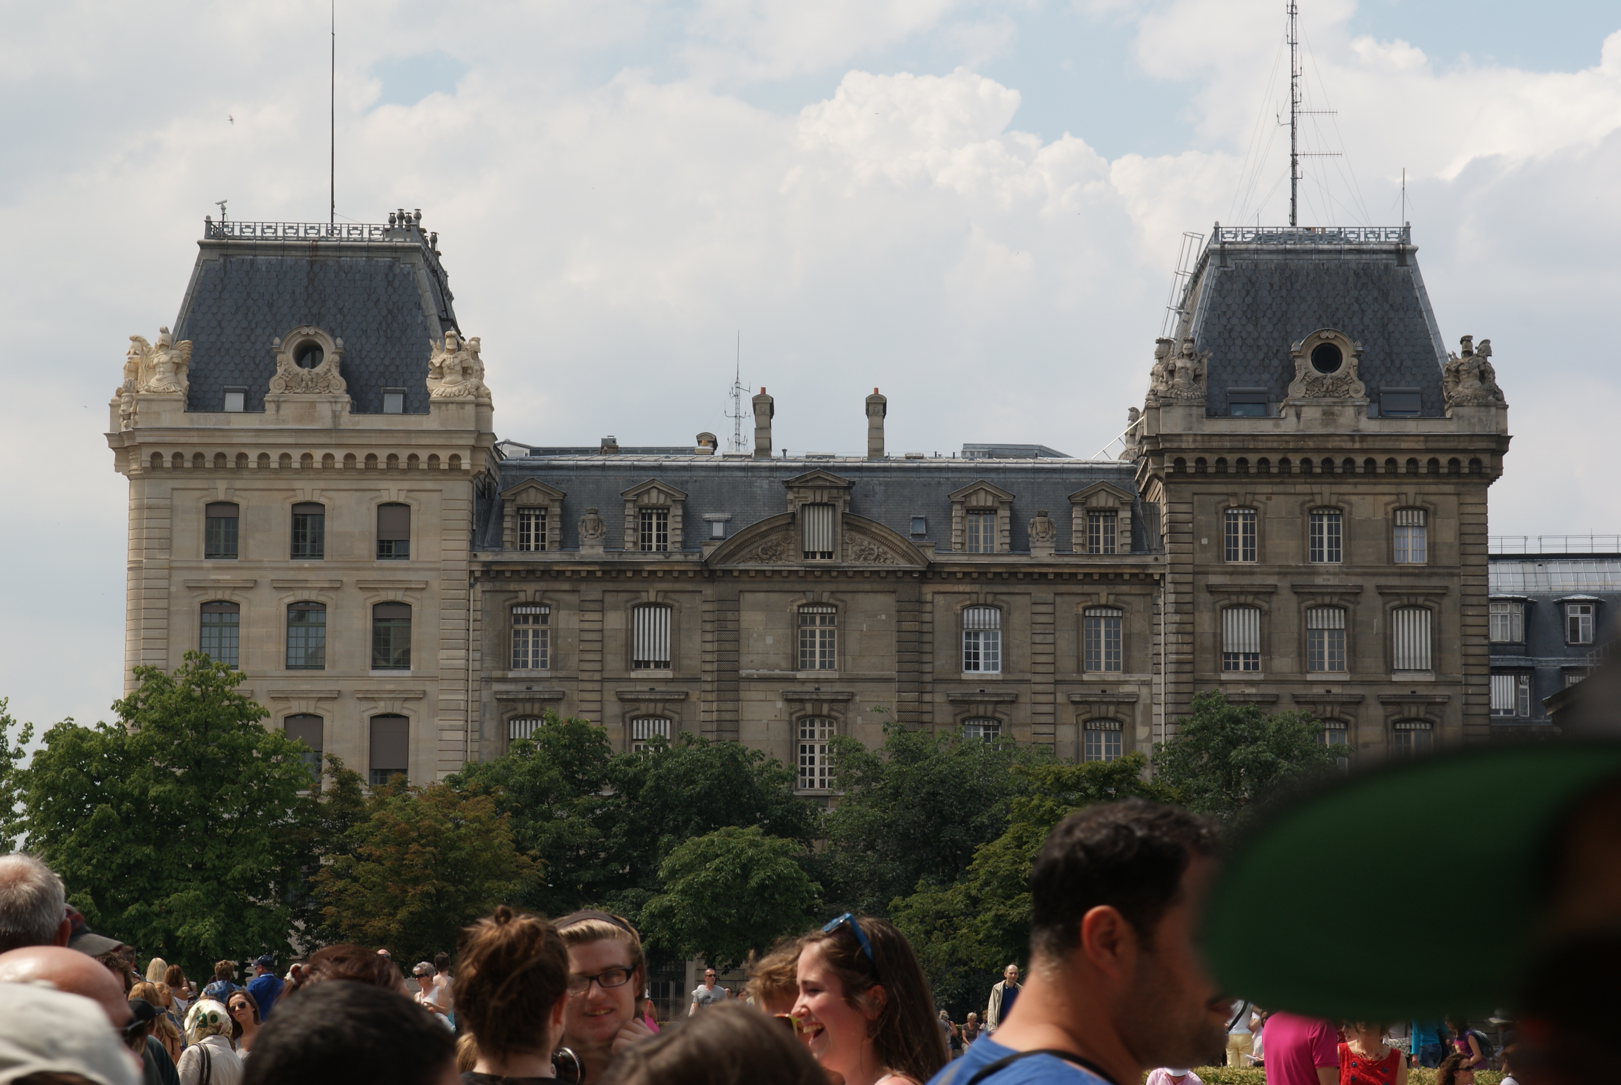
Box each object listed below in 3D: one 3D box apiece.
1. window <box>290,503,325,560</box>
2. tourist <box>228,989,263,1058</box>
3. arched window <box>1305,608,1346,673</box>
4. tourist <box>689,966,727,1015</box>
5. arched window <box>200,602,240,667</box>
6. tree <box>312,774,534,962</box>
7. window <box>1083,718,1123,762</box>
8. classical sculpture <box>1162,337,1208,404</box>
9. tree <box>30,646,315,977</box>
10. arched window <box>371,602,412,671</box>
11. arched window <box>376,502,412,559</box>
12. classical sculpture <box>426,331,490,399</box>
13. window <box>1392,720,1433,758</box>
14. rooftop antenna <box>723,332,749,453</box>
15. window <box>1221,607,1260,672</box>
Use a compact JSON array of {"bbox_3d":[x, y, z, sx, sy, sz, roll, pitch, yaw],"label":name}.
[{"bbox_3d":[-18.205,-0.409,146.902,1.238,2.112,0.300,0,-6,0],"label":"window"},{"bbox_3d":[-3.574,3.620,25.762,0.480,1.540,0.320,-1,-6,14],"label":"tourist"},{"bbox_3d":[20.010,3.814,157.699,1.575,2.517,0.280,0,-6,0],"label":"arched window"},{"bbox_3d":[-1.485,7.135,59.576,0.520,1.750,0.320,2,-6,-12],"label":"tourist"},{"bbox_3d":[-20.617,3.250,141.737,1.370,2.350,0.300,0,-6,0],"label":"arched window"},{"bbox_3d":[-9.105,8.526,94.669,5.289,6.239,5.289,0,-6,0],"label":"tree"},{"bbox_3d":[10.296,7.551,142.790,1.380,2.630,0.300,0,-6,0],"label":"window"},{"bbox_3d":[14.693,-6.748,159.026,1.837,2.607,1.300,0,-6,0],"label":"classical sculpture"},{"bbox_3d":[-15.339,7.258,96.769,6.879,9.226,6.673,0,-6,0],"label":"tree"},{"bbox_3d":[-16.256,3.690,157.693,1.600,2.665,0.280,0,-6,0],"label":"arched window"},{"bbox_3d":[-15.086,-0.390,146.899,1.238,2.075,0.300,0,-6,0],"label":"arched window"},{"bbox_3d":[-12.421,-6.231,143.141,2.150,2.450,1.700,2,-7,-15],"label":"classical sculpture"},{"bbox_3d":[20.994,7.472,141.296,1.370,2.600,0.300,0,-6,0],"label":"window"},{"bbox_3d":[-2.797,-5.705,154.508,0.979,4.747,0.900,0,-6,0],"label":"rooftop antenna"},{"bbox_3d":[15.374,3.467,144.970,1.425,2.328,0.300,0,-6,0],"label":"window"}]

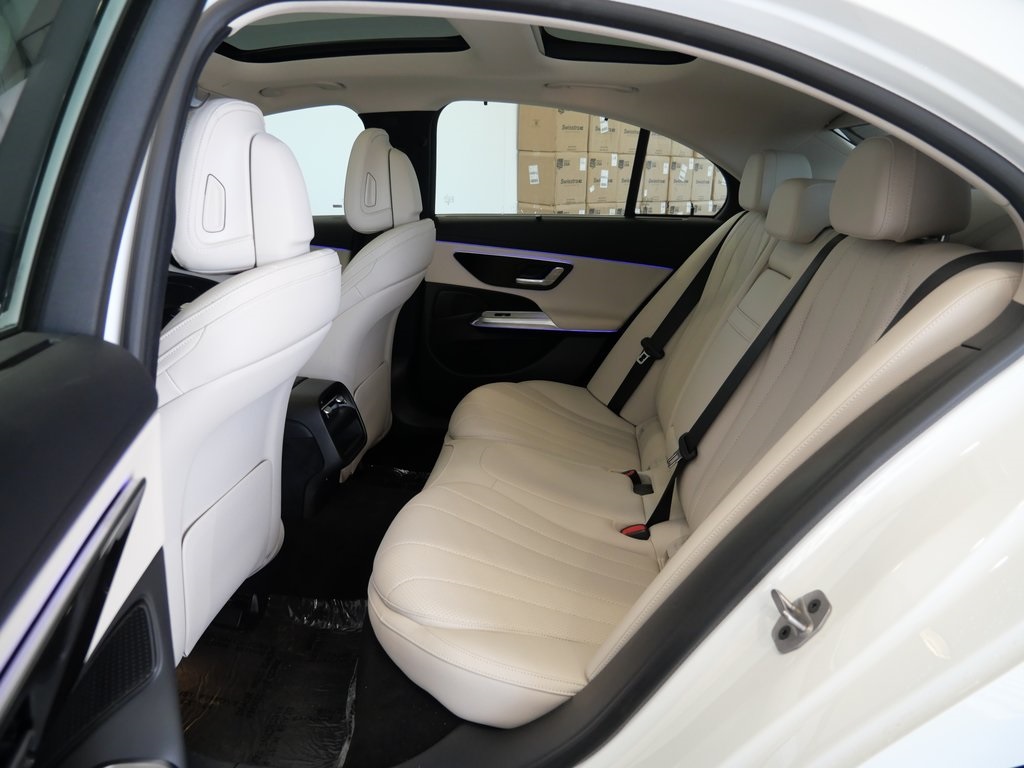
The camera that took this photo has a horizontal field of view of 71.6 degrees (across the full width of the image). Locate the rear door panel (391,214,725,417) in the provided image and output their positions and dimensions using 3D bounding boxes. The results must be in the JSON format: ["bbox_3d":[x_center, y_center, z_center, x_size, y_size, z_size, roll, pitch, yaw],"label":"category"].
[{"bbox_3d":[0.163,-0.182,2.258,1.010,0.705,0.140,2,17,6],"label":"rear door panel"}]

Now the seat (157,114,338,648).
[{"bbox_3d":[-0.736,0.075,1.314,0.850,1.110,0.540,2,17,6],"label":"seat"}]

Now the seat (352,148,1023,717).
[{"bbox_3d":[0.252,0.000,1.576,0.960,1.005,1.420,2,17,6],"label":"seat"}]

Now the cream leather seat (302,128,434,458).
[{"bbox_3d":[-0.649,-0.139,2.033,0.850,1.110,0.540,2,17,6],"label":"cream leather seat"}]

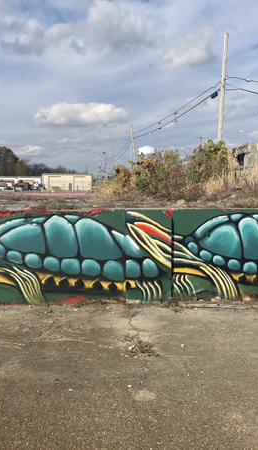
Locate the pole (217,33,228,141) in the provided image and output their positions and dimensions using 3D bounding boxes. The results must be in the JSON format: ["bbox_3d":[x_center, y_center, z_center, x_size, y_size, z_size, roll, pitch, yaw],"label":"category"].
[{"bbox_3d":[4.725,-5.480,24.914,0.250,8.550,0.250,2,5,0],"label":"pole"}]

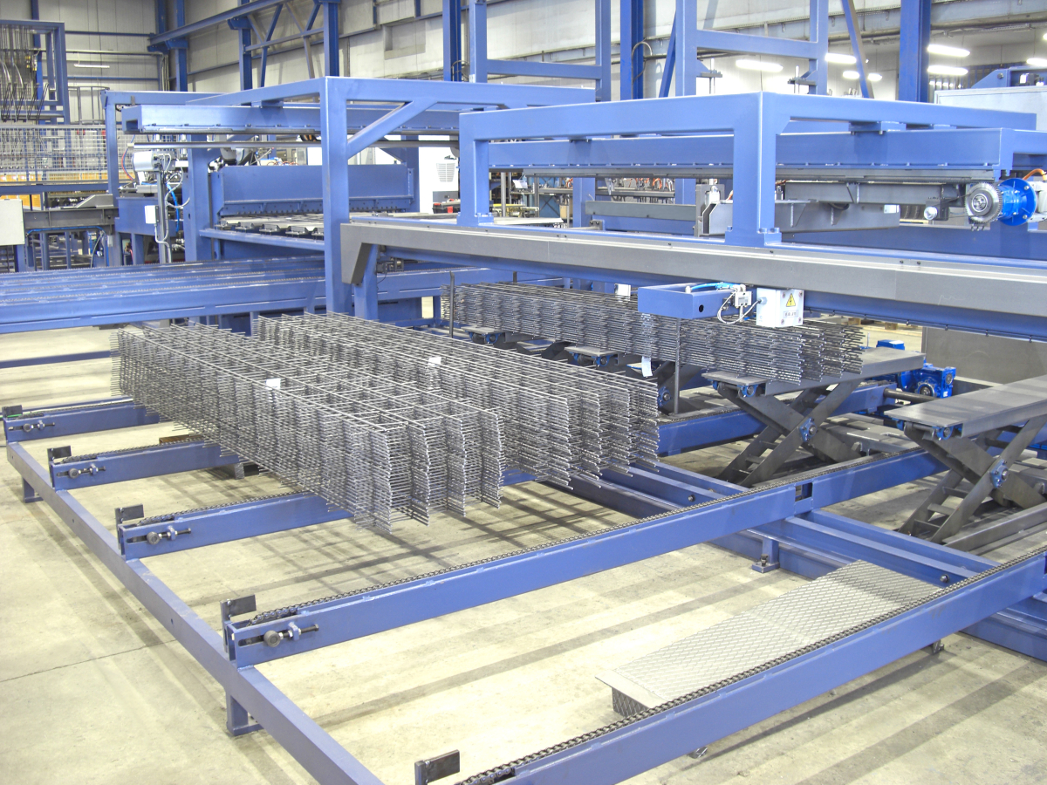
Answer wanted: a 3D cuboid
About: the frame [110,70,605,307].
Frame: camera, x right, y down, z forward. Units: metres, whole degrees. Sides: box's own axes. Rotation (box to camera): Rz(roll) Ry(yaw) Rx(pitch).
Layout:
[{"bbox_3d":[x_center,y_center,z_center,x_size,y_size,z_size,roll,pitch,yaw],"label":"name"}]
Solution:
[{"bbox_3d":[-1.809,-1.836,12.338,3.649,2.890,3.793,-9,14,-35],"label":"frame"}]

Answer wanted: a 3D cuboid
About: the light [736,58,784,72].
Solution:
[{"bbox_3d":[5.197,-7.190,24.552,1.500,0.130,0.160,-9,14,-35],"label":"light"}]

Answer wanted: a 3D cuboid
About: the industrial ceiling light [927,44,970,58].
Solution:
[{"bbox_3d":[8.248,-6.600,21.676,1.500,0.130,0.160,-9,14,-35],"label":"industrial ceiling light"}]

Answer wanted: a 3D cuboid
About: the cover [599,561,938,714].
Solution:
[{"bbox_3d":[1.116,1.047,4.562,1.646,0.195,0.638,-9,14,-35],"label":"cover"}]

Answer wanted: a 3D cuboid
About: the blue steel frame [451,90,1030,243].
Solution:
[{"bbox_3d":[1.522,-1.572,7.859,2.788,0.804,2.973,-9,14,-35],"label":"blue steel frame"}]

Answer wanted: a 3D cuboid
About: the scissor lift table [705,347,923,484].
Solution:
[{"bbox_3d":[2.028,0.166,7.584,1.906,0.746,0.471,-9,14,-35],"label":"scissor lift table"}]

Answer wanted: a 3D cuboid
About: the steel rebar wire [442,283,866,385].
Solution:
[{"bbox_3d":[0.777,-0.538,8.465,0.789,0.316,3.930,-9,14,-35],"label":"steel rebar wire"}]

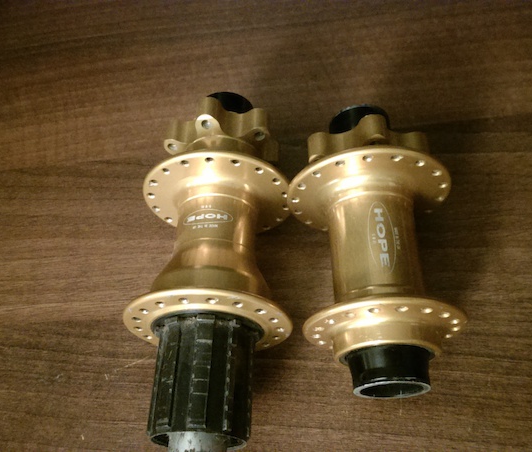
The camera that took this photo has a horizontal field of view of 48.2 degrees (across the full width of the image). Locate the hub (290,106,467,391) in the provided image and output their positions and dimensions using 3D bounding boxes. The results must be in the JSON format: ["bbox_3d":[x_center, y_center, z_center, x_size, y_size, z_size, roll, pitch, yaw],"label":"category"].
[{"bbox_3d":[0.040,0.006,0.222,0.062,0.062,0.110,-4,60,6],"label":"hub"}]

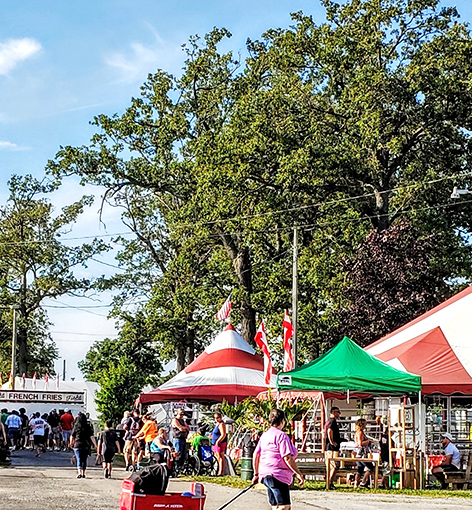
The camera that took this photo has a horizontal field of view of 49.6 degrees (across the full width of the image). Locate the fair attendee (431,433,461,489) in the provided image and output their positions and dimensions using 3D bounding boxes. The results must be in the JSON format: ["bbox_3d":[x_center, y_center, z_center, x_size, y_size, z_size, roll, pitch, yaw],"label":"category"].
[{"bbox_3d":[4.564,4.488,11.100,0.680,1.210,0.500,-1,-9,9],"label":"fair attendee"}]

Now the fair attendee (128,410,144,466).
[{"bbox_3d":[-2.918,5.383,14.900,0.550,1.740,0.500,3,-10,-20],"label":"fair attendee"}]

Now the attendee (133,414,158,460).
[{"bbox_3d":[-2.516,5.144,14.200,0.680,1.560,0.550,2,-10,-14],"label":"attendee"}]

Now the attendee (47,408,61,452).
[{"bbox_3d":[-7.862,7.530,22.000,0.560,1.750,0.380,1,-9,-9],"label":"attendee"}]

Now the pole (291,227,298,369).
[{"bbox_3d":[2.520,3.597,22.000,0.220,9.600,0.220,0,-9,0],"label":"pole"}]

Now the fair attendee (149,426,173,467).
[{"bbox_3d":[-1.913,5.027,13.200,0.720,1.170,0.550,-2,-9,12],"label":"fair attendee"}]

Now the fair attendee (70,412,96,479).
[{"bbox_3d":[-3.852,4.812,12.900,0.560,1.660,0.420,3,-9,-17],"label":"fair attendee"}]

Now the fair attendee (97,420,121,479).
[{"bbox_3d":[-3.221,4.913,12.900,0.540,1.460,0.400,2,-9,-14],"label":"fair attendee"}]

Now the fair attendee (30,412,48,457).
[{"bbox_3d":[-7.541,6.889,19.600,0.600,1.730,0.500,2,-10,-14],"label":"fair attendee"}]

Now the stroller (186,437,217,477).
[{"bbox_3d":[-0.911,5.274,13.300,0.680,0.970,0.950,5,-11,-30],"label":"stroller"}]

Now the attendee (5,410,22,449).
[{"bbox_3d":[-9.759,7.676,22.400,0.600,1.710,0.420,2,-10,-12],"label":"attendee"}]

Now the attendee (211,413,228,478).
[{"bbox_3d":[-0.430,4.935,13.300,0.400,1.640,0.460,3,-10,-21],"label":"attendee"}]

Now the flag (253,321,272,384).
[{"bbox_3d":[0.752,2.768,14.500,0.500,1.750,0.250,-2,-10,11],"label":"flag"}]

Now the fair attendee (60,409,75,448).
[{"bbox_3d":[-7.193,7.462,21.800,0.560,1.760,0.380,2,-9,-14],"label":"fair attendee"}]

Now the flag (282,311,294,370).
[{"bbox_3d":[1.536,2.570,15.000,0.360,1.850,0.250,-1,-9,9],"label":"flag"}]

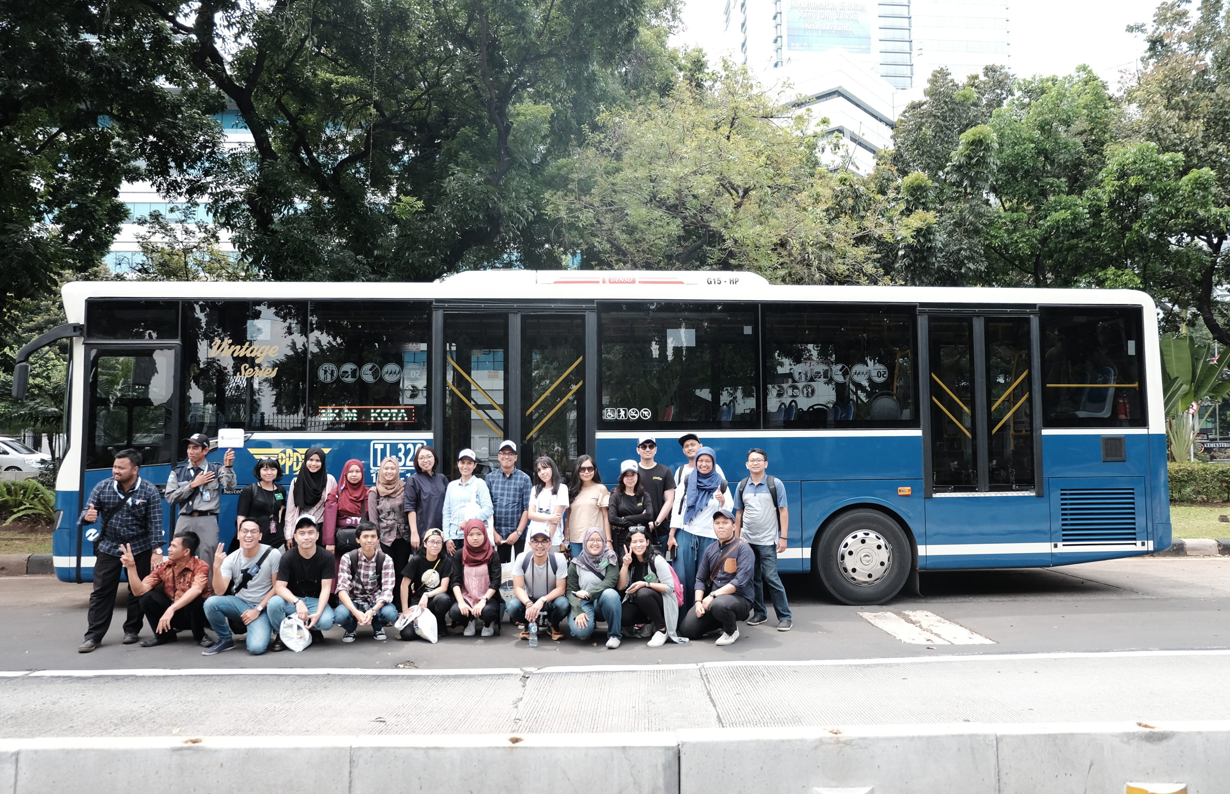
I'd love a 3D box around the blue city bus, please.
[{"bbox_3d":[0.138,0.490,9.974,12.185,3.680,2.500,0,-4,-5],"label":"blue city bus"}]

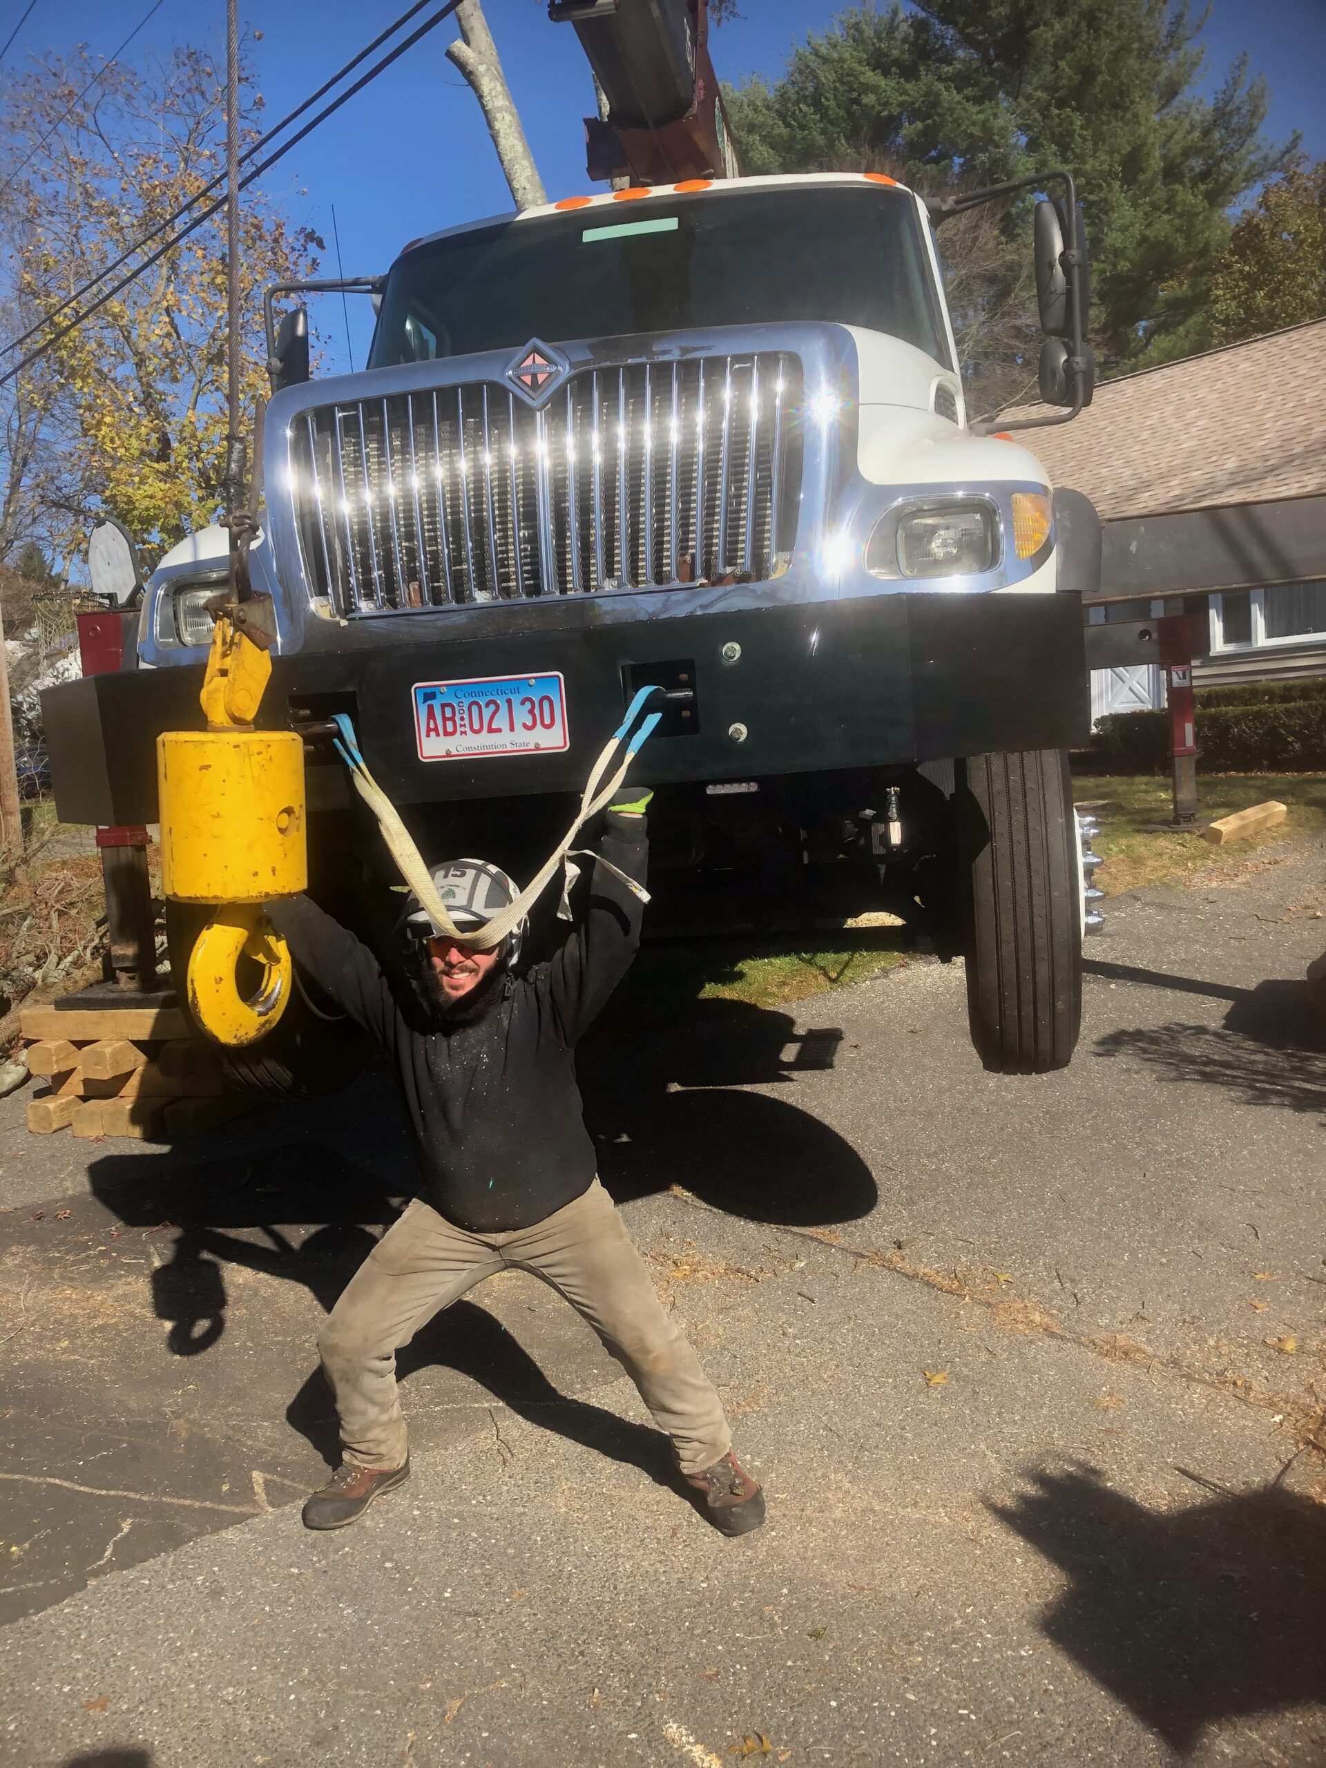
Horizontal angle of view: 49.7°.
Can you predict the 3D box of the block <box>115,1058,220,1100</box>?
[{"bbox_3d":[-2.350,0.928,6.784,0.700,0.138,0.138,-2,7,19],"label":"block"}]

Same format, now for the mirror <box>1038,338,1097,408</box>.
[{"bbox_3d":[1.398,-1.764,4.950,0.190,0.215,0.100,-5,4,-14],"label":"mirror"}]

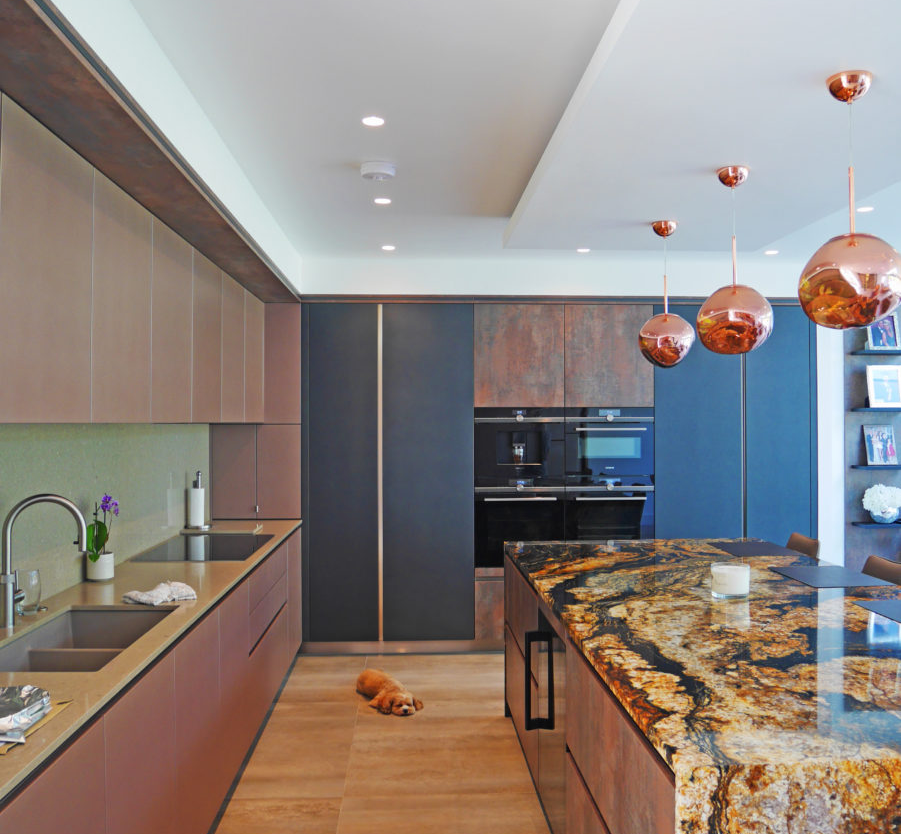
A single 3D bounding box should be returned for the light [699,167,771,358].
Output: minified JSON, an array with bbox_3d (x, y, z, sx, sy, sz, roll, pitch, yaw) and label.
[{"bbox_3d":[1.054,-0.574,3.337,0.280,0.685,0.280,0,0,-3],"label":"light"}]

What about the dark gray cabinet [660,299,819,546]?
[{"bbox_3d":[1.895,0.412,6.329,1.100,2.328,0.600,0,0,-3],"label":"dark gray cabinet"}]

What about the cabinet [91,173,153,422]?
[{"bbox_3d":[-1.285,-0.371,3.073,0.350,0.790,0.630,0,0,-2],"label":"cabinet"}]

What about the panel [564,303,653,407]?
[{"bbox_3d":[1.045,-0.408,6.297,0.595,0.690,0.570,0,0,-2],"label":"panel"}]

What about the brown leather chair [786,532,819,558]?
[{"bbox_3d":[1.604,1.066,4.622,0.480,0.950,0.430,0,0,-2],"label":"brown leather chair"}]

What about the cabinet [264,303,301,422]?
[{"bbox_3d":[-1.104,-0.353,6.122,0.238,0.794,0.450,0,0,-3],"label":"cabinet"}]

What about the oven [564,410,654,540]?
[{"bbox_3d":[1.046,0.469,6.266,0.602,1.062,0.550,0,0,-3],"label":"oven"}]

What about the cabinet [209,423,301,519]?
[{"bbox_3d":[-1.288,0.360,6.146,0.602,0.621,0.520,0,0,-3],"label":"cabinet"}]

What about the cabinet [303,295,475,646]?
[{"bbox_3d":[-0.421,0.360,6.252,1.135,2.260,0.600,0,0,-2],"label":"cabinet"}]

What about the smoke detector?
[{"bbox_3d":[-0.301,-1.026,3.770,0.144,0.042,0.144,0,0,-3],"label":"smoke detector"}]

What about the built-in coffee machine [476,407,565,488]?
[{"bbox_3d":[0.448,0.177,6.215,0.598,0.478,0.500,0,0,-3],"label":"built-in coffee machine"}]

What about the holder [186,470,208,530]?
[{"bbox_3d":[-1.470,0.481,5.261,0.140,0.335,0.140,0,0,-2],"label":"holder"}]

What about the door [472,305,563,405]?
[{"bbox_3d":[0.454,-0.410,5.944,0.597,0.675,0.040,0,0,-3],"label":"door"}]

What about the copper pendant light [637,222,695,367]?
[{"bbox_3d":[0.998,-0.573,4.179,0.262,0.670,0.262,0,0,-2],"label":"copper pendant light"}]

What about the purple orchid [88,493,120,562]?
[{"bbox_3d":[-1.396,0.445,3.633,0.135,0.280,0.130,0,0,-2],"label":"purple orchid"}]

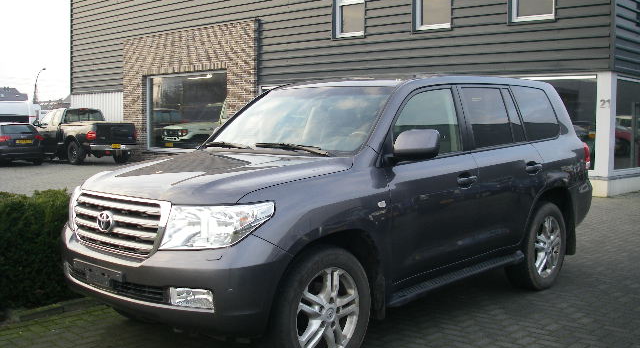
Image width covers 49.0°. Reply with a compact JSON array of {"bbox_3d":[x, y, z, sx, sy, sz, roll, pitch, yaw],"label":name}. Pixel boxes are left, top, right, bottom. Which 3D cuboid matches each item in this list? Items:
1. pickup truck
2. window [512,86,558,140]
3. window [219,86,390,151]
[{"bbox_3d":[-8.880,-1.420,25.200,5.700,1.910,2.020,5,6,44],"label":"pickup truck"},{"bbox_3d":[1.894,-0.528,6.131,0.060,0.470,0.690,-17,-8,42],"label":"window"},{"bbox_3d":[-0.151,-0.399,5.084,1.460,0.120,0.800,5,43,42],"label":"window"}]

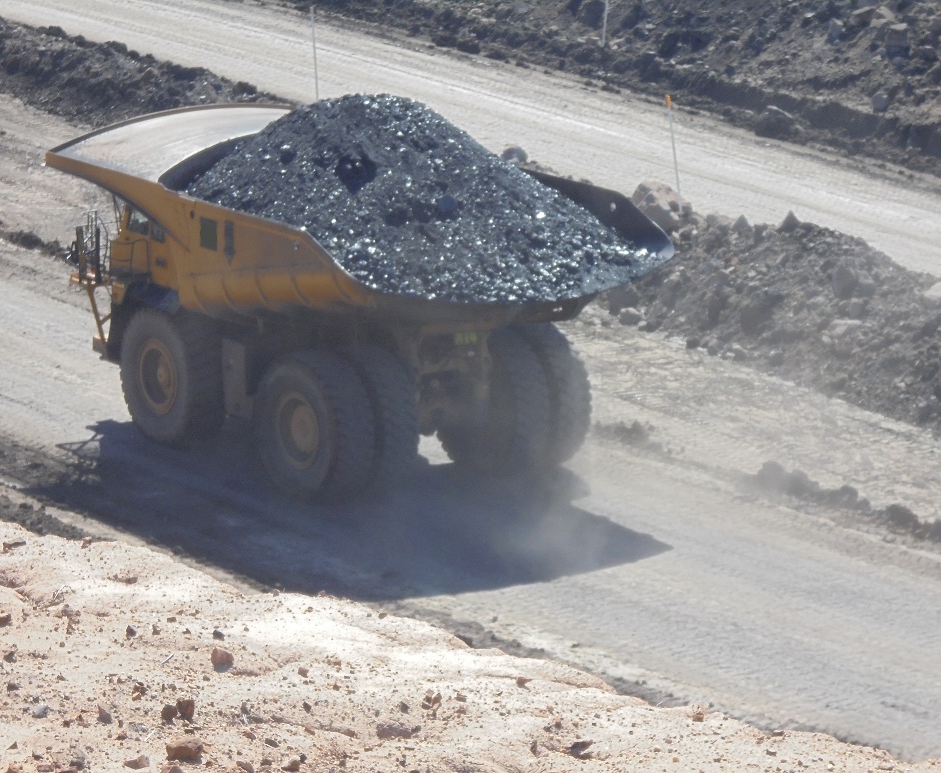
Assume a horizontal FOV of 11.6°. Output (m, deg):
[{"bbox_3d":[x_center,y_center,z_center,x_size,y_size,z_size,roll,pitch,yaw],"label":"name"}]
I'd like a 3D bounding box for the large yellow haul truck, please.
[{"bbox_3d":[-2.754,-2.484,102.860,8.300,8.050,12.700,-9,16,-35],"label":"large yellow haul truck"}]

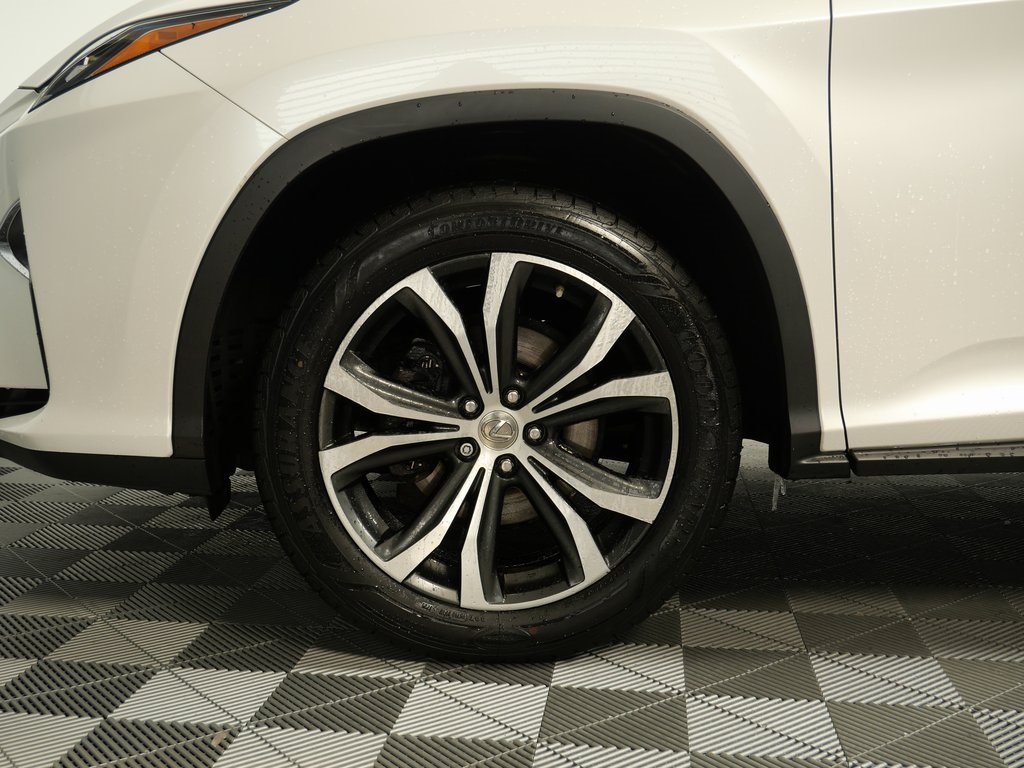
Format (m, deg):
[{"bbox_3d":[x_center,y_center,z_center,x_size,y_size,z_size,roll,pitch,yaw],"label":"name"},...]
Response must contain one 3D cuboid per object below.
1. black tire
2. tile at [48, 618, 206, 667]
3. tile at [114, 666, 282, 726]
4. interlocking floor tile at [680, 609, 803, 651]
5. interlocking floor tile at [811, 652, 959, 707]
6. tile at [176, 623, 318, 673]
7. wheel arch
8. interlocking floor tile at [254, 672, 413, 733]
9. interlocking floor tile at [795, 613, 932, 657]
[{"bbox_3d":[-0.026,0.050,1.896,0.762,0.750,0.243,0,7,-3],"label":"black tire"},{"bbox_3d":[-0.623,0.427,1.932,0.199,0.016,0.199,1,8,7],"label":"tile"},{"bbox_3d":[-0.449,0.457,1.713,0.199,0.016,0.199,1,8,7],"label":"tile"},{"bbox_3d":[0.389,0.424,2.014,0.199,0.016,0.199,1,8,7],"label":"interlocking floor tile"},{"bbox_3d":[0.563,0.455,1.795,0.199,0.016,0.199,1,8,7],"label":"interlocking floor tile"},{"bbox_3d":[-0.425,0.431,1.909,0.199,0.016,0.199,1,8,7],"label":"tile"},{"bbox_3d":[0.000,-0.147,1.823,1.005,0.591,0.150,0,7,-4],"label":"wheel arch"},{"bbox_3d":[-0.251,0.462,1.690,0.199,0.016,0.199,1,8,7],"label":"interlocking floor tile"},{"bbox_3d":[0.586,0.429,1.991,0.199,0.016,0.199,1,8,7],"label":"interlocking floor tile"}]

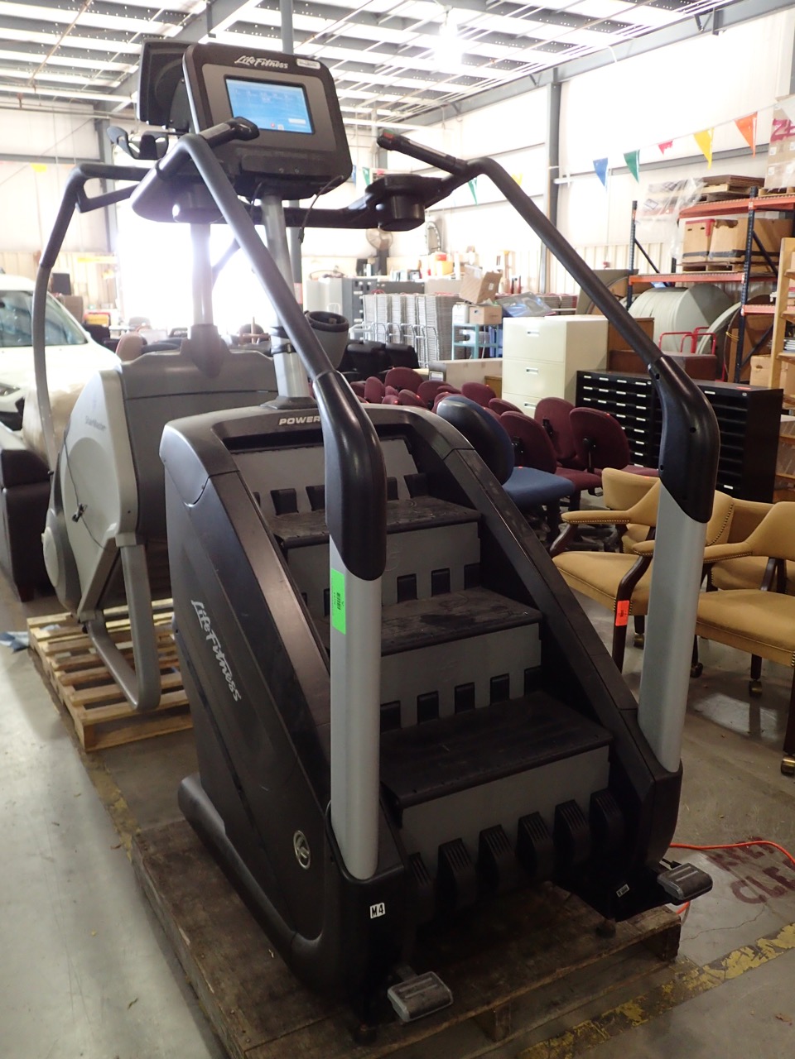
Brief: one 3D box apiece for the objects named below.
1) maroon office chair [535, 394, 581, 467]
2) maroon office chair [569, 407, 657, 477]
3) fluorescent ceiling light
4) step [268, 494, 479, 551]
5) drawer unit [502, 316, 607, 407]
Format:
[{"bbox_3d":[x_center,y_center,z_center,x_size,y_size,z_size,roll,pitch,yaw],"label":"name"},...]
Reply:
[{"bbox_3d":[1.266,-0.484,6.359,0.640,0.900,0.600,-11,18,-36],"label":"maroon office chair"},{"bbox_3d":[1.438,-0.321,5.671,0.610,0.880,0.580,-7,16,-24],"label":"maroon office chair"},{"bbox_3d":[0.776,-7.440,14.000,0.450,0.800,0.450,0,15,0],"label":"fluorescent ceiling light"},{"bbox_3d":[-0.088,-0.015,2.396,0.543,0.040,0.258,-8,17,-28],"label":"step"},{"bbox_3d":[1.353,-1.155,8.047,0.480,1.340,0.765,-10,18,-33],"label":"drawer unit"}]

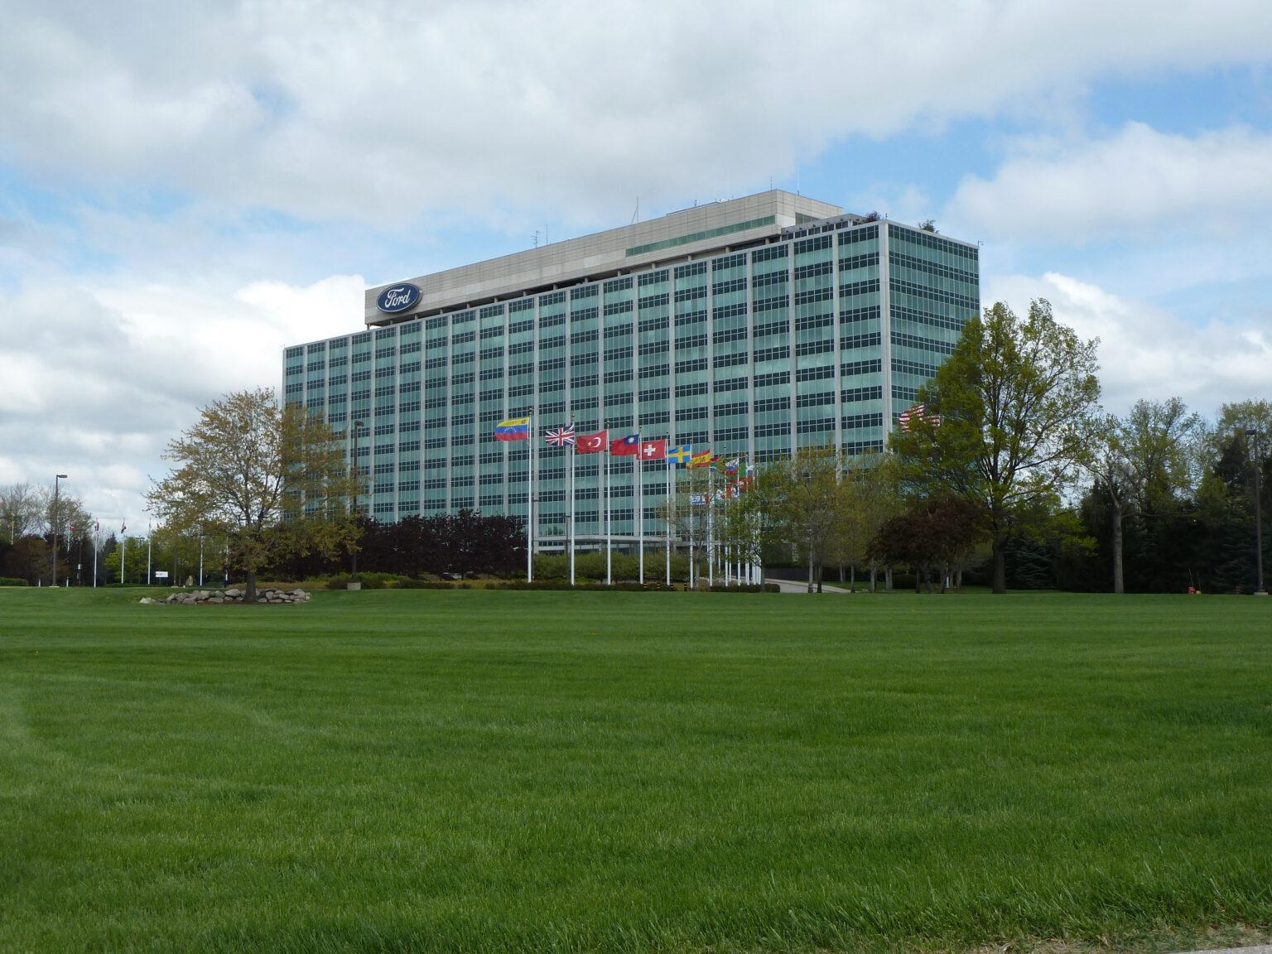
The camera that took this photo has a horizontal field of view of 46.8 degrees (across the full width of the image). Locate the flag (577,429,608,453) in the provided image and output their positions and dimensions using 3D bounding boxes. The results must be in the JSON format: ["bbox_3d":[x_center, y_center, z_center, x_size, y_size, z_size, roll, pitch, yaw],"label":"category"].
[{"bbox_3d":[-3.286,-2.726,110.466,2.350,1.750,0.350,0,-4,-6],"label":"flag"}]

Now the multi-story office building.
[{"bbox_3d":[-12.035,-11.061,278.257,24.800,61.500,163.600,4,-6,-45],"label":"multi-story office building"}]

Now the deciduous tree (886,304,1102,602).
[{"bbox_3d":[20.832,-1.753,85.000,12.200,17.000,12.200,0,-4,0],"label":"deciduous tree"}]

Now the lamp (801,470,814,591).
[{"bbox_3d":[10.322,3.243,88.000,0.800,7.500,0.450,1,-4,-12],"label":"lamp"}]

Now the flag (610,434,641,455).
[{"bbox_3d":[-0.807,-2.499,113.730,2.350,1.650,0.350,0,-4,-6],"label":"flag"}]

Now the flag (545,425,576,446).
[{"bbox_3d":[-5.487,-2.976,106.080,2.250,1.600,0.350,0,-4,-6],"label":"flag"}]

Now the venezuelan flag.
[{"bbox_3d":[-8.586,-3.310,102.000,2.350,1.700,0.350,0,-4,-6],"label":"venezuelan flag"}]

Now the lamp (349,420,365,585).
[{"bbox_3d":[-16.689,1.606,88.000,1.000,10.000,0.600,3,-5,-37],"label":"lamp"}]

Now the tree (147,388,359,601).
[{"bbox_3d":[-16.941,0.769,65.000,9.400,9.400,9.400,0,-4,0],"label":"tree"}]

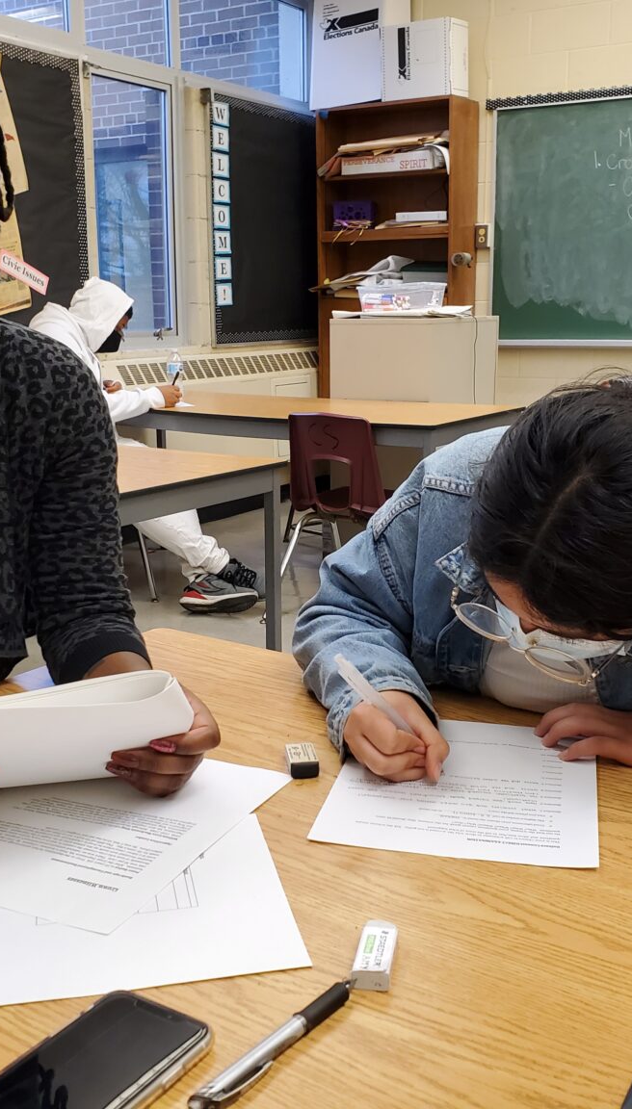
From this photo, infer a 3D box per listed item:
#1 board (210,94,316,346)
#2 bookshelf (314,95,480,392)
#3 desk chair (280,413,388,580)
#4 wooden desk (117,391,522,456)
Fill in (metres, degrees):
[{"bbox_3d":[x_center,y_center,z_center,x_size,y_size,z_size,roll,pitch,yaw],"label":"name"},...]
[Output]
[{"bbox_3d":[-0.237,-1.748,5.941,0.030,1.235,1.020,8,15,31],"label":"board"},{"bbox_3d":[0.426,-1.303,6.056,0.780,2.140,0.345,8,15,31],"label":"bookshelf"},{"bbox_3d":[0.154,-0.125,3.977,0.470,0.765,0.510,11,17,41],"label":"desk chair"},{"bbox_3d":[-0.162,-0.247,4.585,1.830,0.735,0.765,8,15,31],"label":"wooden desk"}]

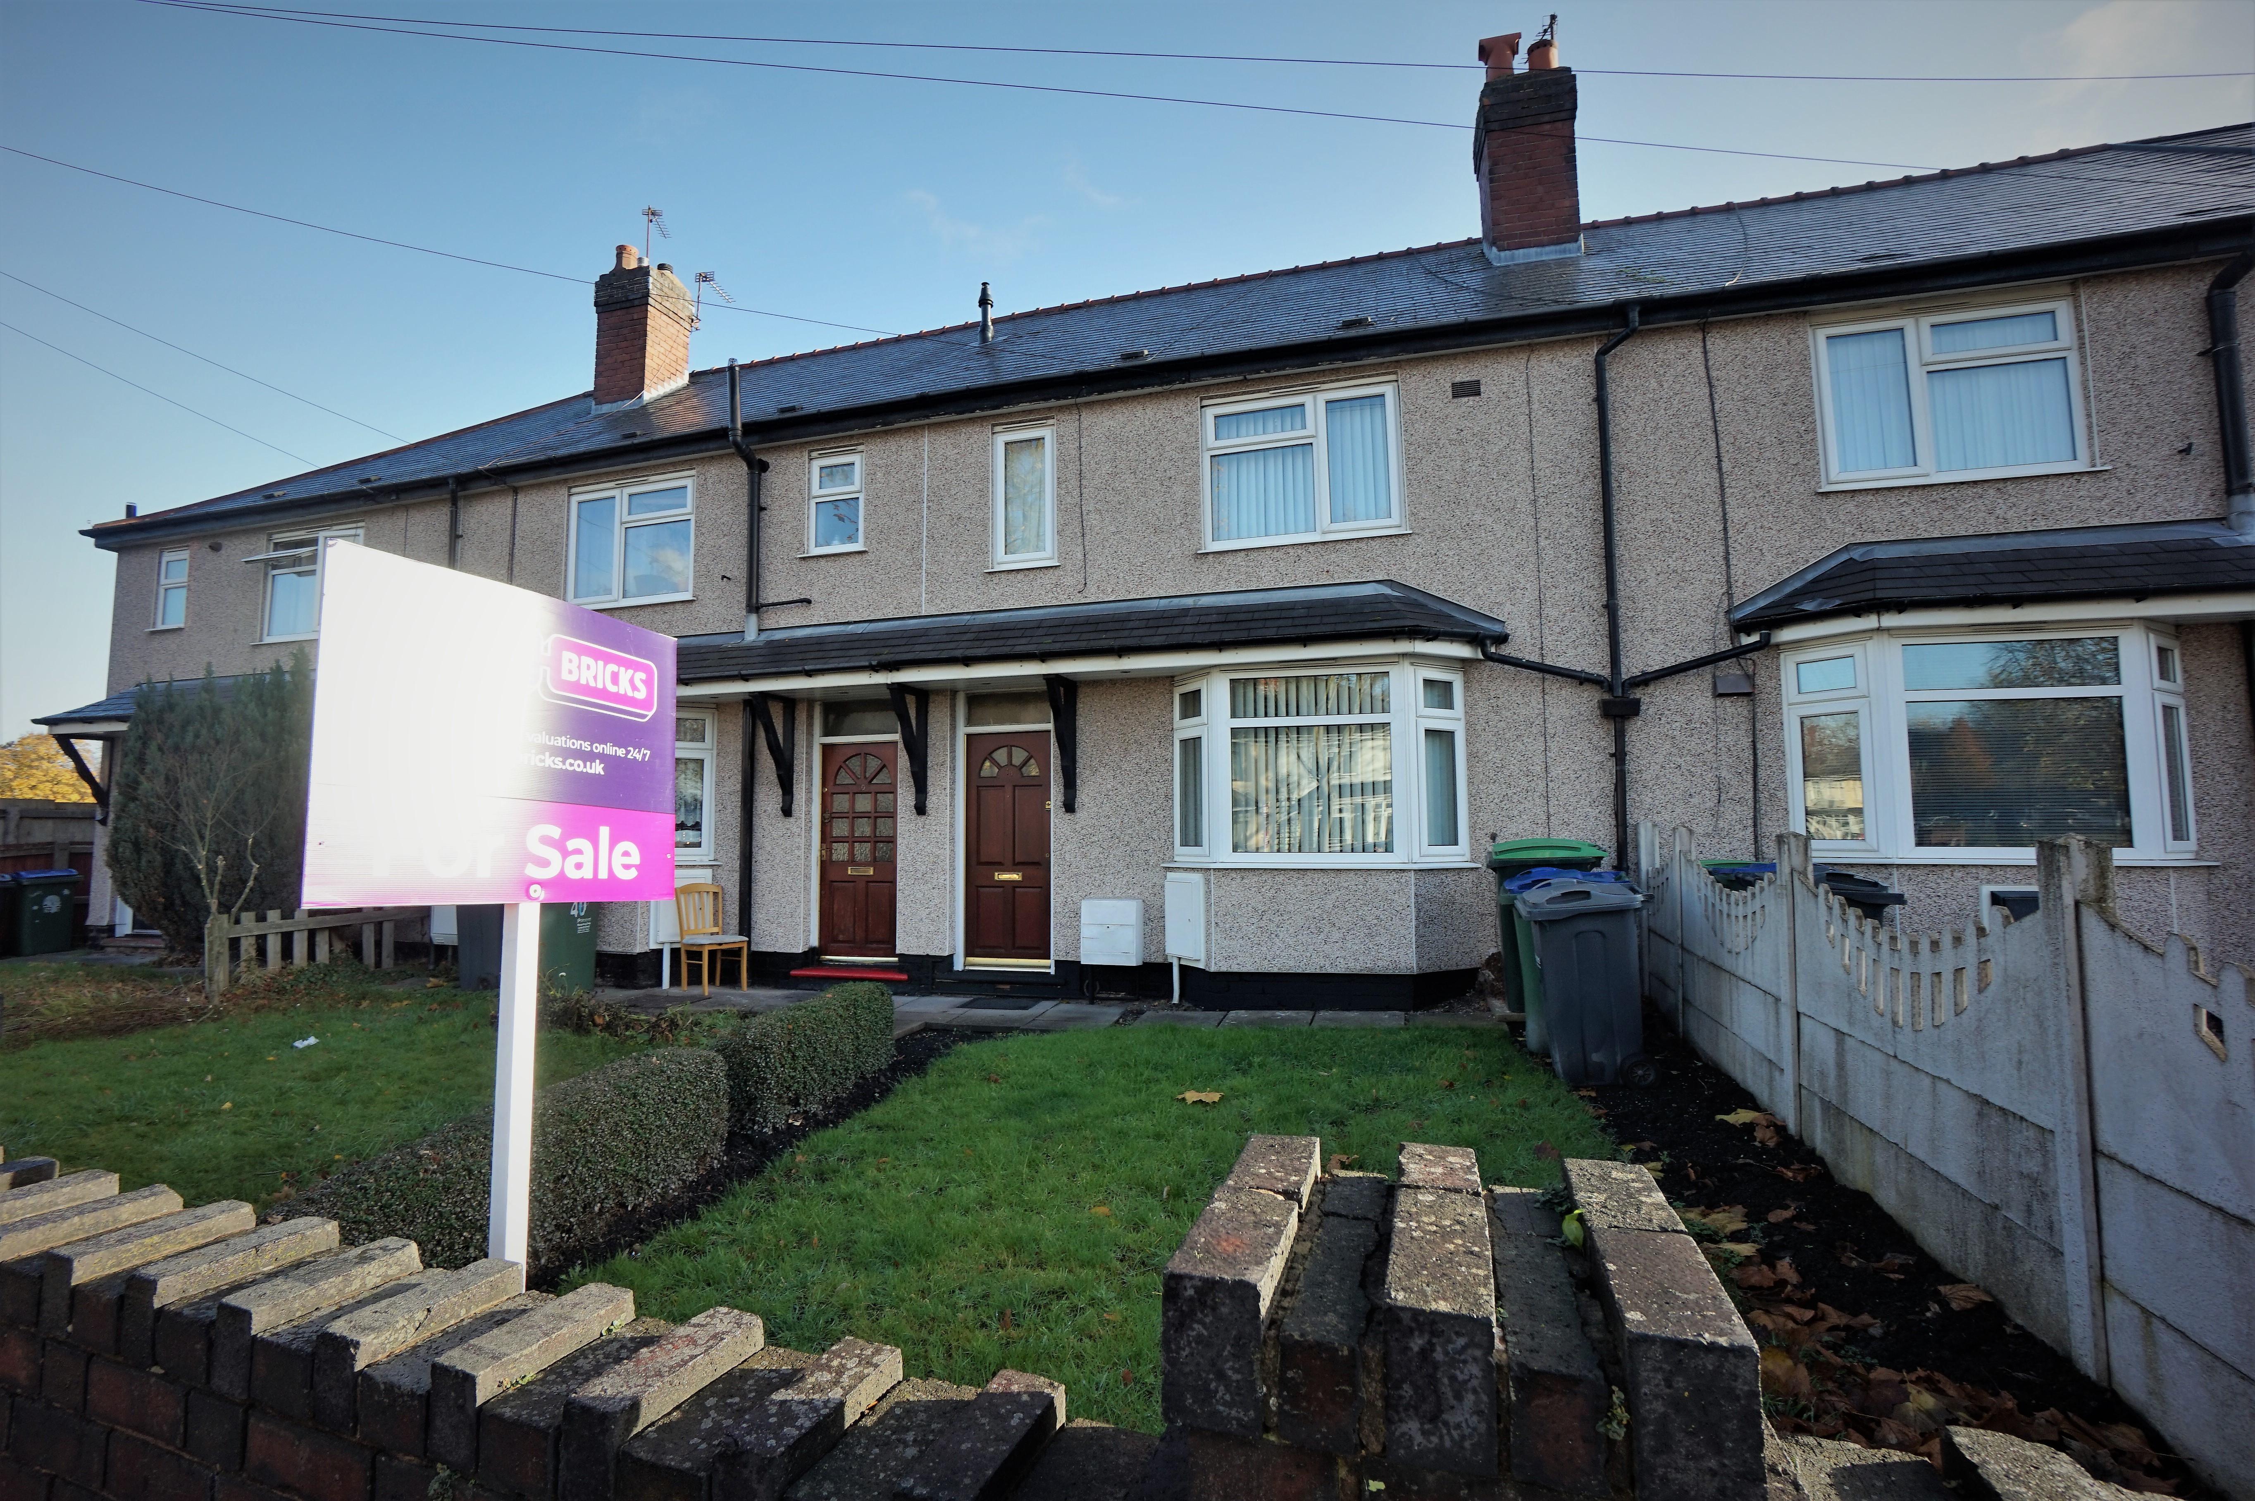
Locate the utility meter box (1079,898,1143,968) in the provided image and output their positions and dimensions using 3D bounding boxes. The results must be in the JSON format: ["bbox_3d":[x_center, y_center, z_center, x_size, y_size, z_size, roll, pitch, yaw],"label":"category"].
[{"bbox_3d":[-0.129,1.530,7.923,0.485,0.555,0.220,-2,-4,15],"label":"utility meter box"}]

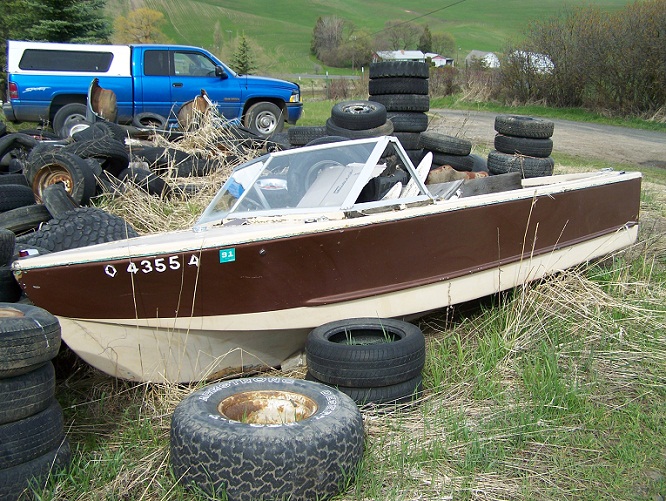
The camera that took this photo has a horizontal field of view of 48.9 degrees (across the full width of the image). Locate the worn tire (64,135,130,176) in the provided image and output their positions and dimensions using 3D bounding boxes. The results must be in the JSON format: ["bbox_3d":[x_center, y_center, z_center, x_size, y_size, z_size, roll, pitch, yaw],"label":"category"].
[{"bbox_3d":[-2.359,-0.888,7.300,0.680,0.200,0.680,5,-21,-1],"label":"worn tire"}]

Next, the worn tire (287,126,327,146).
[{"bbox_3d":[-0.215,-1.430,9.000,0.680,0.220,0.680,0,12,0],"label":"worn tire"}]

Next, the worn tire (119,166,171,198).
[{"bbox_3d":[-1.860,-0.628,7.300,0.640,0.200,0.640,14,12,-3],"label":"worn tire"}]

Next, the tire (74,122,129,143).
[{"bbox_3d":[-2.563,-1.235,8.000,0.650,0.200,0.650,-18,-6,4],"label":"tire"}]

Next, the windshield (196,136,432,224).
[{"bbox_3d":[-0.270,-0.448,4.959,1.070,0.450,1.620,-9,4,-41],"label":"windshield"}]

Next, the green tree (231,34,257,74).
[{"bbox_3d":[-4.647,-9.969,38.000,1.500,2.600,1.500,0,12,0],"label":"green tree"}]

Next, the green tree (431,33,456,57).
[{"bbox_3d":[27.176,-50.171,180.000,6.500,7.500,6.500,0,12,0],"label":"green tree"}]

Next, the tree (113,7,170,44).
[{"bbox_3d":[-10.521,-11.149,40.000,3.200,4.200,3.200,0,12,0],"label":"tree"}]

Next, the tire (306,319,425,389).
[{"bbox_3d":[0.173,0.516,3.780,0.620,0.190,0.620,0,11,0],"label":"tire"}]

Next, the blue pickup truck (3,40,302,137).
[{"bbox_3d":[-3.369,-3.141,14.607,5.700,1.920,1.980,-3,13,-12],"label":"blue pickup truck"}]

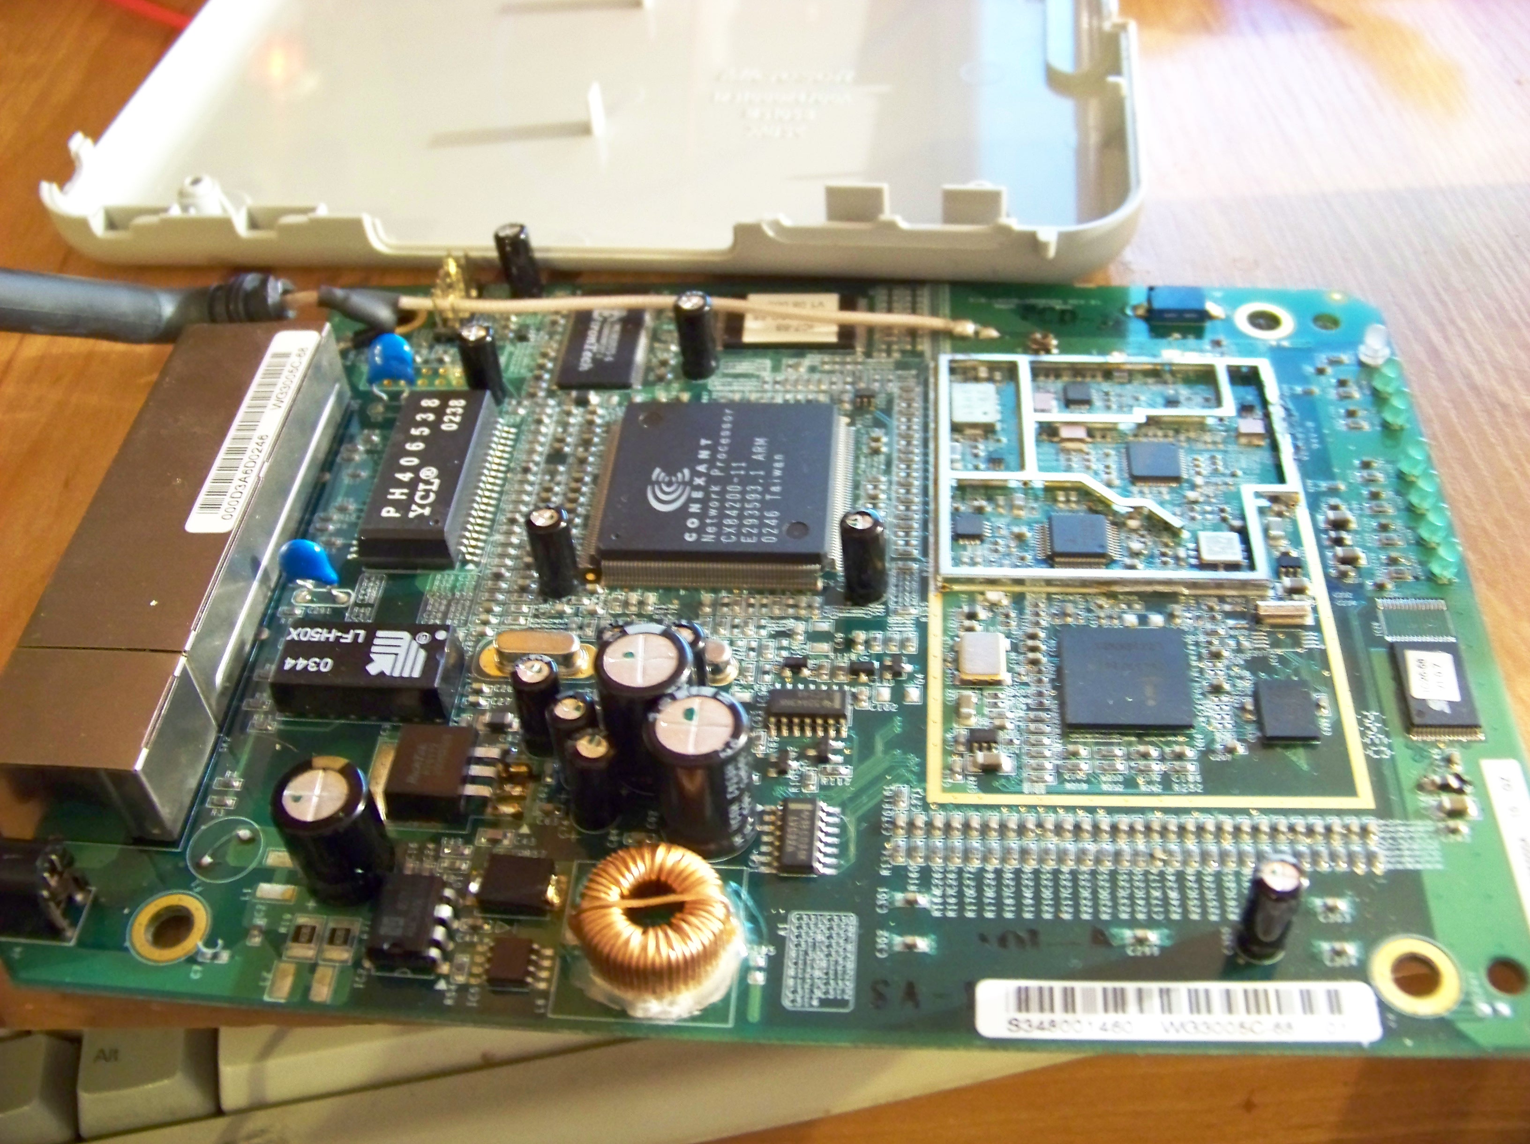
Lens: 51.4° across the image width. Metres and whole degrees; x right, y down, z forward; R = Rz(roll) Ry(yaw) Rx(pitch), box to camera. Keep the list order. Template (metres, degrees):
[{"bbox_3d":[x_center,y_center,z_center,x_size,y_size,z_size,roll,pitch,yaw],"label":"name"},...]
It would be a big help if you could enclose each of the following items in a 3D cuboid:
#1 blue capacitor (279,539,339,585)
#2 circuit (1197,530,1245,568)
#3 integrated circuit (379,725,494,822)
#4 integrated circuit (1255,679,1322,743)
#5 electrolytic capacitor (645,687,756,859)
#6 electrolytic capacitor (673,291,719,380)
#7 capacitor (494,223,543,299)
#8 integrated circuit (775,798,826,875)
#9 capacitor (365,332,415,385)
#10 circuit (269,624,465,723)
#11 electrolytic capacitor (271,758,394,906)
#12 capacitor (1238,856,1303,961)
[{"bbox_3d":[-0.055,-0.001,0.192,0.007,0.006,0.004,1,47,5],"label":"blue capacitor"},{"bbox_3d":[0.053,-0.002,0.185,0.005,0.002,0.005,0,46,6],"label":"circuit"},{"bbox_3d":[-0.035,0.022,0.173,0.012,0.005,0.010,1,47,5],"label":"integrated circuit"},{"bbox_3d":[0.058,0.015,0.175,0.006,0.001,0.008,1,47,5],"label":"integrated circuit"},{"bbox_3d":[-0.006,0.020,0.159,0.010,0.016,0.010,1,47,5],"label":"electrolytic capacitor"},{"bbox_3d":[-0.010,-0.032,0.219,0.005,0.011,0.005,1,46,5],"label":"electrolytic capacitor"},{"bbox_3d":[-0.035,-0.044,0.226,0.005,0.011,0.005,-1,45,7],"label":"capacitor"},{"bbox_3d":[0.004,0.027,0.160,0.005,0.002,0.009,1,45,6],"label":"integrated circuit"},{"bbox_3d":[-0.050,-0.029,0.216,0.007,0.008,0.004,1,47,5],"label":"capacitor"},{"bbox_3d":[-0.044,0.011,0.176,0.019,0.005,0.010,1,45,6],"label":"circuit"},{"bbox_3d":[-0.044,0.027,0.164,0.010,0.013,0.010,2,48,4],"label":"electrolytic capacitor"},{"bbox_3d":[0.048,0.032,0.153,0.005,0.011,0.005,-1,46,8],"label":"capacitor"}]

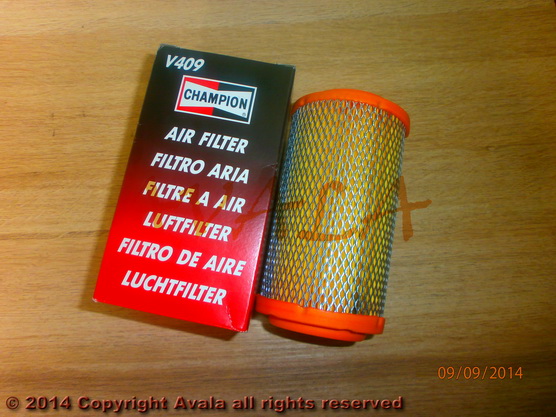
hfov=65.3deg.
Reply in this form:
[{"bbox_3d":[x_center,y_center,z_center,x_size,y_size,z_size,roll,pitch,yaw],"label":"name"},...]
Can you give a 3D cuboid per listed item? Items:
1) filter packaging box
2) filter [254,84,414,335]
[{"bbox_3d":[-0.057,-0.012,0.360,0.103,0.103,0.193,10,79,1],"label":"filter packaging box"},{"bbox_3d":[0.046,0.010,0.359,0.101,0.101,0.178,10,79,1],"label":"filter"}]

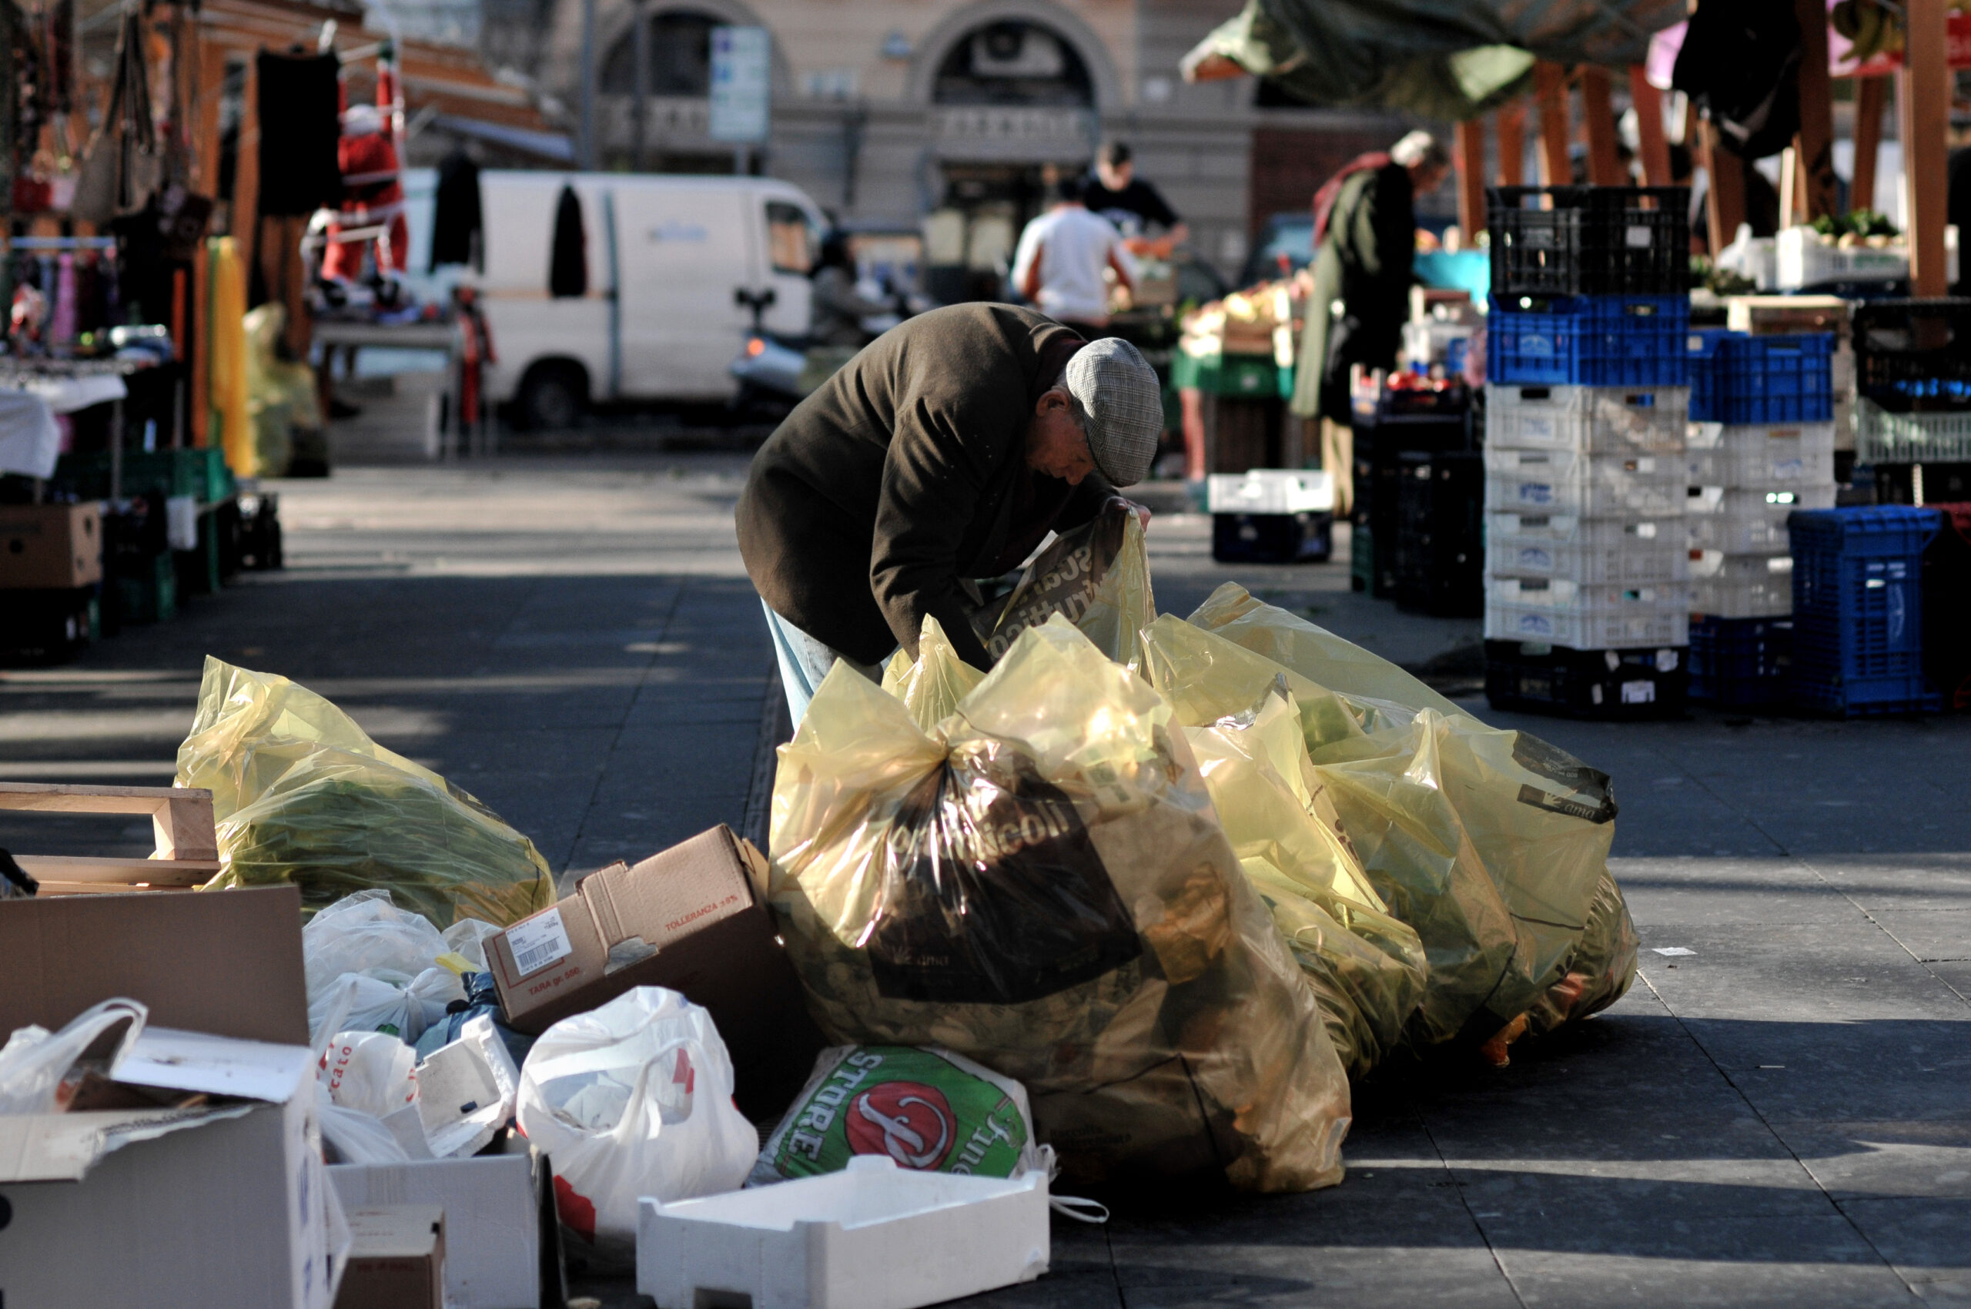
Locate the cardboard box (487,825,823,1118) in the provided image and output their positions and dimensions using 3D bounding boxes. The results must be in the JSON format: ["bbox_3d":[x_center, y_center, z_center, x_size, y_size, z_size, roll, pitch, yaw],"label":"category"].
[{"bbox_3d":[-0.482,0.500,10.250,0.398,0.297,0.209,-26,37,5],"label":"cardboard box"}]

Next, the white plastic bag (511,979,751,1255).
[{"bbox_3d":[-0.472,0.616,9.387,0.305,0.350,0.290,0,4,3],"label":"white plastic bag"}]

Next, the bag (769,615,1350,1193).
[{"bbox_3d":[0.110,0.346,10.171,0.810,0.770,0.680,0,4,3],"label":"bag"}]

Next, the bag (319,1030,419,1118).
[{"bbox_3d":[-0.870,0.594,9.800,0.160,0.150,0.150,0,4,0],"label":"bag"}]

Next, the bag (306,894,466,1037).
[{"bbox_3d":[-0.966,0.511,11.100,0.280,0.260,0.250,0,4,0],"label":"bag"}]

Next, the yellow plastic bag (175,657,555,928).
[{"bbox_3d":[-1.138,0.270,12.750,0.700,0.530,0.550,0,4,0],"label":"yellow plastic bag"}]

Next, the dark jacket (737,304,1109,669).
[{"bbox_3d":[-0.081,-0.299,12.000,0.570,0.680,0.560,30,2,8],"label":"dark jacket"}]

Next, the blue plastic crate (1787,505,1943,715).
[{"bbox_3d":[2.243,-0.105,17.852,0.280,0.505,0.320,-2,5,-25],"label":"blue plastic crate"}]

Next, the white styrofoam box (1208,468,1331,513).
[{"bbox_3d":[0.987,-0.566,24.200,0.310,0.145,0.450,1,4,19],"label":"white styrofoam box"}]

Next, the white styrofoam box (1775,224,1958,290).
[{"bbox_3d":[2.581,-1.160,20.400,0.500,0.165,0.300,-1,4,-15],"label":"white styrofoam box"}]

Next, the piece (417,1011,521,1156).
[{"bbox_3d":[-0.701,0.587,9.400,0.155,0.160,0.110,-28,-21,-5],"label":"piece"}]

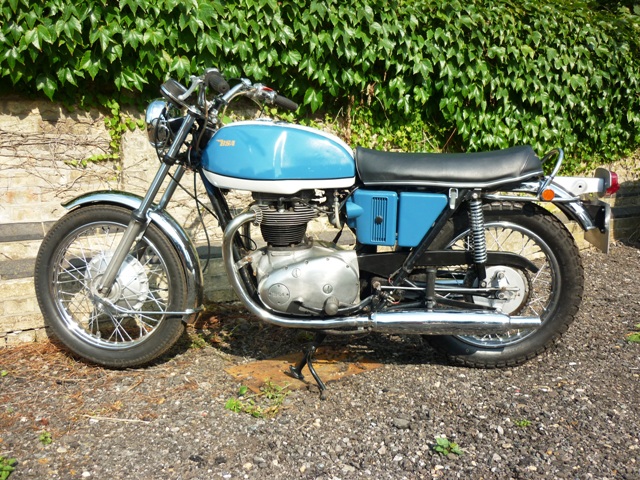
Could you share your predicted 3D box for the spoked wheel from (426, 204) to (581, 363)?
[{"bbox_3d":[0.653,0.164,2.288,0.654,0.654,0.105,0,10,3],"label":"spoked wheel"}]

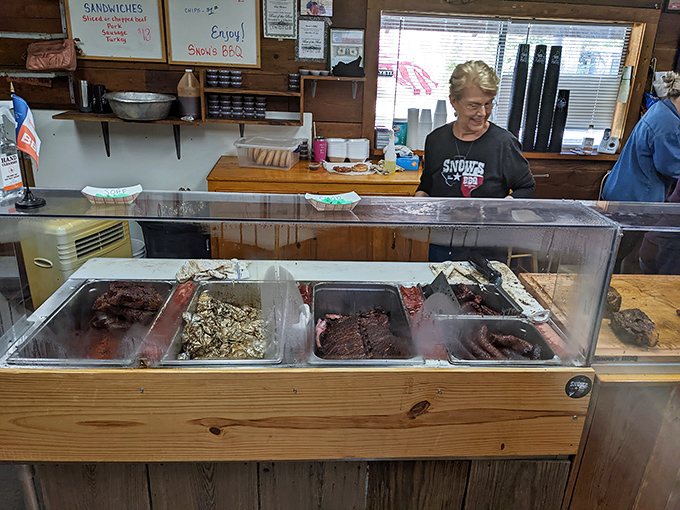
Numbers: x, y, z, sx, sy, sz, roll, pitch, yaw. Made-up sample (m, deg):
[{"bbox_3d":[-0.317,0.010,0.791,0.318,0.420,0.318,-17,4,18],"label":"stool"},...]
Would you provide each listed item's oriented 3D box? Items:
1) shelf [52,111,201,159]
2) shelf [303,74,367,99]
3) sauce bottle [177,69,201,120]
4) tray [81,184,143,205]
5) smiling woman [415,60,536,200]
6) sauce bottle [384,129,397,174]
[{"bbox_3d":[-1.280,-0.736,3.367,0.870,0.290,0.300,2,21,0],"label":"shelf"},{"bbox_3d":[-0.038,-1.058,3.362,0.405,0.137,0.170,2,21,0],"label":"shelf"},{"bbox_3d":[-0.923,-0.990,3.260,0.150,0.295,0.150,1,21,-3],"label":"sauce bottle"},{"bbox_3d":[-0.591,-0.154,1.393,0.150,0.045,0.100,2,21,0],"label":"tray"},{"bbox_3d":[0.590,-0.023,2.394,0.530,1.600,0.360,5,22,8],"label":"smiling woman"},{"bbox_3d":[0.314,-0.637,3.248,0.071,0.262,0.071,2,21,-1],"label":"sauce bottle"}]

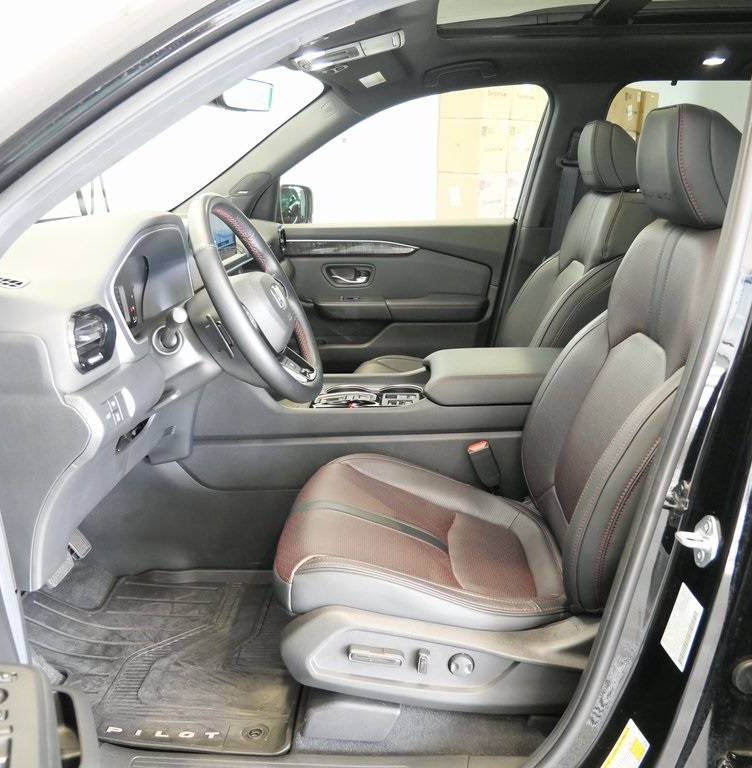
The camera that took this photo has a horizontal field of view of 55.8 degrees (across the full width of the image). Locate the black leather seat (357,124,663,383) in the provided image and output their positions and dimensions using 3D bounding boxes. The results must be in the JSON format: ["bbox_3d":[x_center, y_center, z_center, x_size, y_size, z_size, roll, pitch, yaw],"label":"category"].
[{"bbox_3d":[0.325,-0.249,1.931,0.785,0.880,0.545,1,17,3],"label":"black leather seat"}]

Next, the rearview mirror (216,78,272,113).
[{"bbox_3d":[-0.269,-0.589,1.447,0.050,0.066,0.235,5,18,16],"label":"rearview mirror"}]

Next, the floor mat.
[{"bbox_3d":[-0.413,0.499,1.376,0.585,0.090,0.490,1,17,3],"label":"floor mat"}]

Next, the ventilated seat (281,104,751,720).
[{"bbox_3d":[0.213,0.004,1.171,0.780,0.875,0.555,1,17,3],"label":"ventilated seat"}]

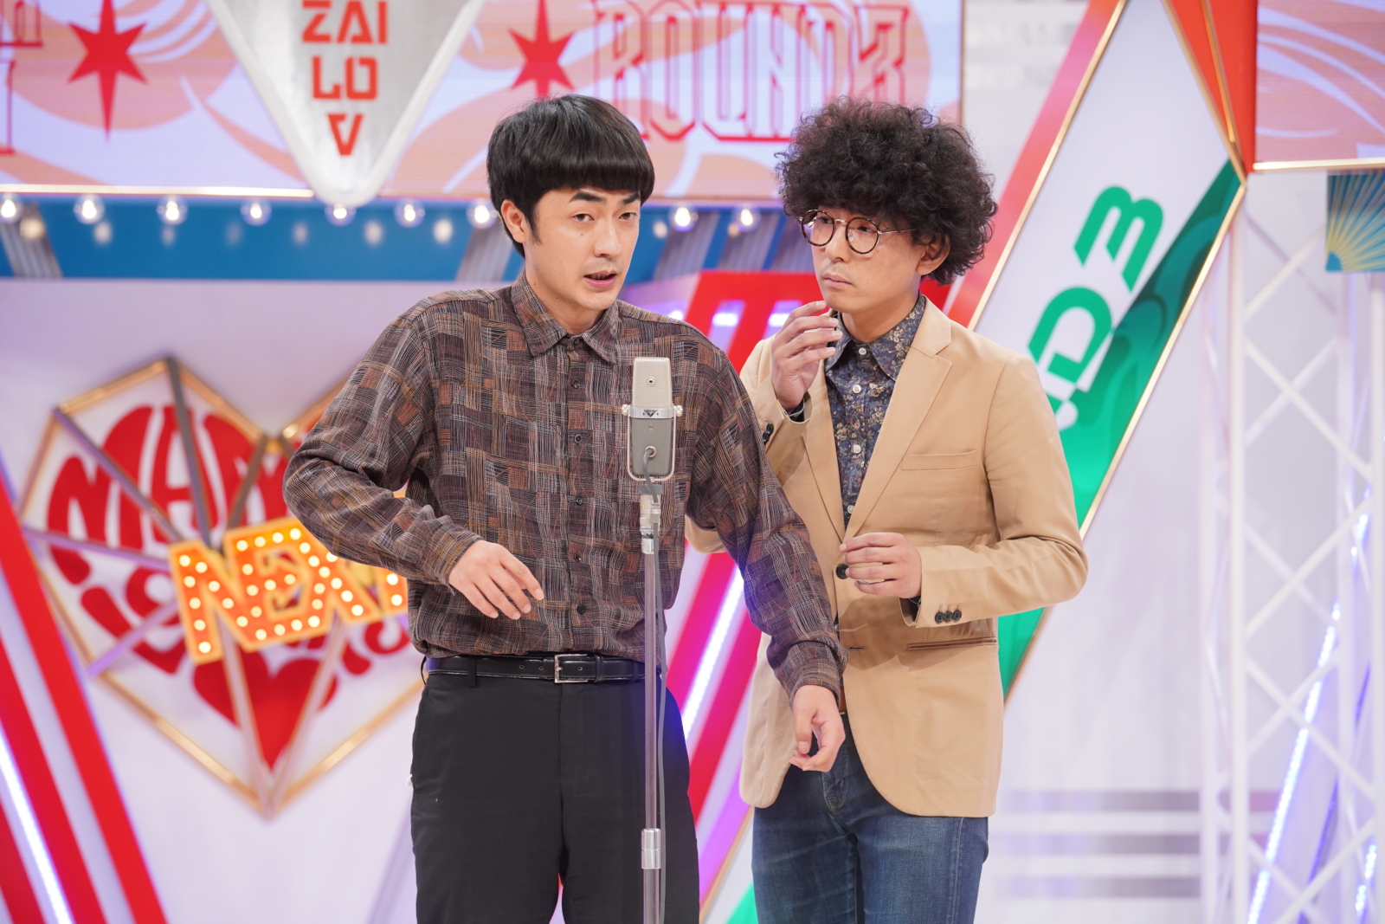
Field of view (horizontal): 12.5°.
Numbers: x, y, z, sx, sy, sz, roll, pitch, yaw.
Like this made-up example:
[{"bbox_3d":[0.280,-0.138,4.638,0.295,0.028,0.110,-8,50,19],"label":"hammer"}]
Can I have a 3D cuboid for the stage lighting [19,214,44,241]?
[{"bbox_3d":[-1.132,-0.401,10.800,0.044,0.047,0.044,0,0,0],"label":"stage lighting"}]

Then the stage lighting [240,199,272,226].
[{"bbox_3d":[-0.719,-0.412,10.400,0.049,0.050,0.049,0,0,0],"label":"stage lighting"}]

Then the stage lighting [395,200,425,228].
[{"bbox_3d":[-0.469,-0.411,10.460,0.049,0.050,0.049,0,0,0],"label":"stage lighting"}]

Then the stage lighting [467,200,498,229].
[{"bbox_3d":[-0.350,-0.413,10.530,0.049,0.050,0.049,0,0,0],"label":"stage lighting"}]

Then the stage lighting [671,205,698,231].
[{"bbox_3d":[-0.015,-0.414,10.720,0.049,0.050,0.049,0,0,0],"label":"stage lighting"}]

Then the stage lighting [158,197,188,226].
[{"bbox_3d":[-0.857,-0.413,10.400,0.049,0.050,0.049,0,0,0],"label":"stage lighting"}]

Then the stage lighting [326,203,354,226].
[{"bbox_3d":[-0.580,-0.411,10.400,0.049,0.050,0.049,0,0,0],"label":"stage lighting"}]

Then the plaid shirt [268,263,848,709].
[{"bbox_3d":[-0.159,0.029,7.800,0.670,0.525,0.400,0,0,-7],"label":"plaid shirt"}]

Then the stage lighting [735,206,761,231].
[{"bbox_3d":[0.093,-0.415,10.780,0.049,0.050,0.049,0,0,0],"label":"stage lighting"}]

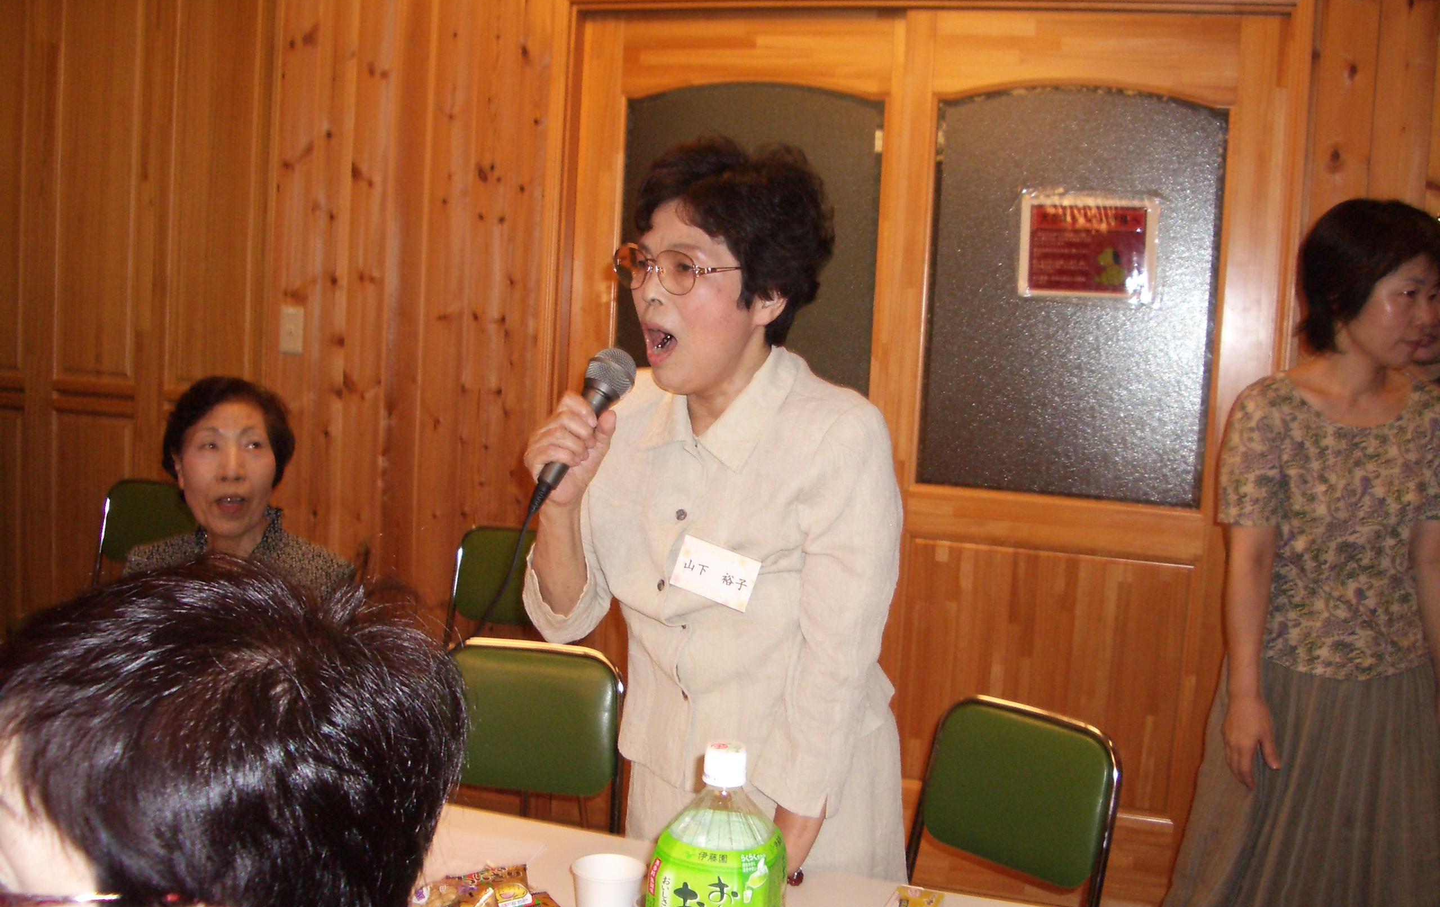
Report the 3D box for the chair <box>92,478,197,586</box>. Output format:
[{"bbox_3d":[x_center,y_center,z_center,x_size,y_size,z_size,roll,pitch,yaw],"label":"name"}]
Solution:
[{"bbox_3d":[-1.431,0.488,3.530,0.410,0.800,0.470,3,5,0],"label":"chair"}]

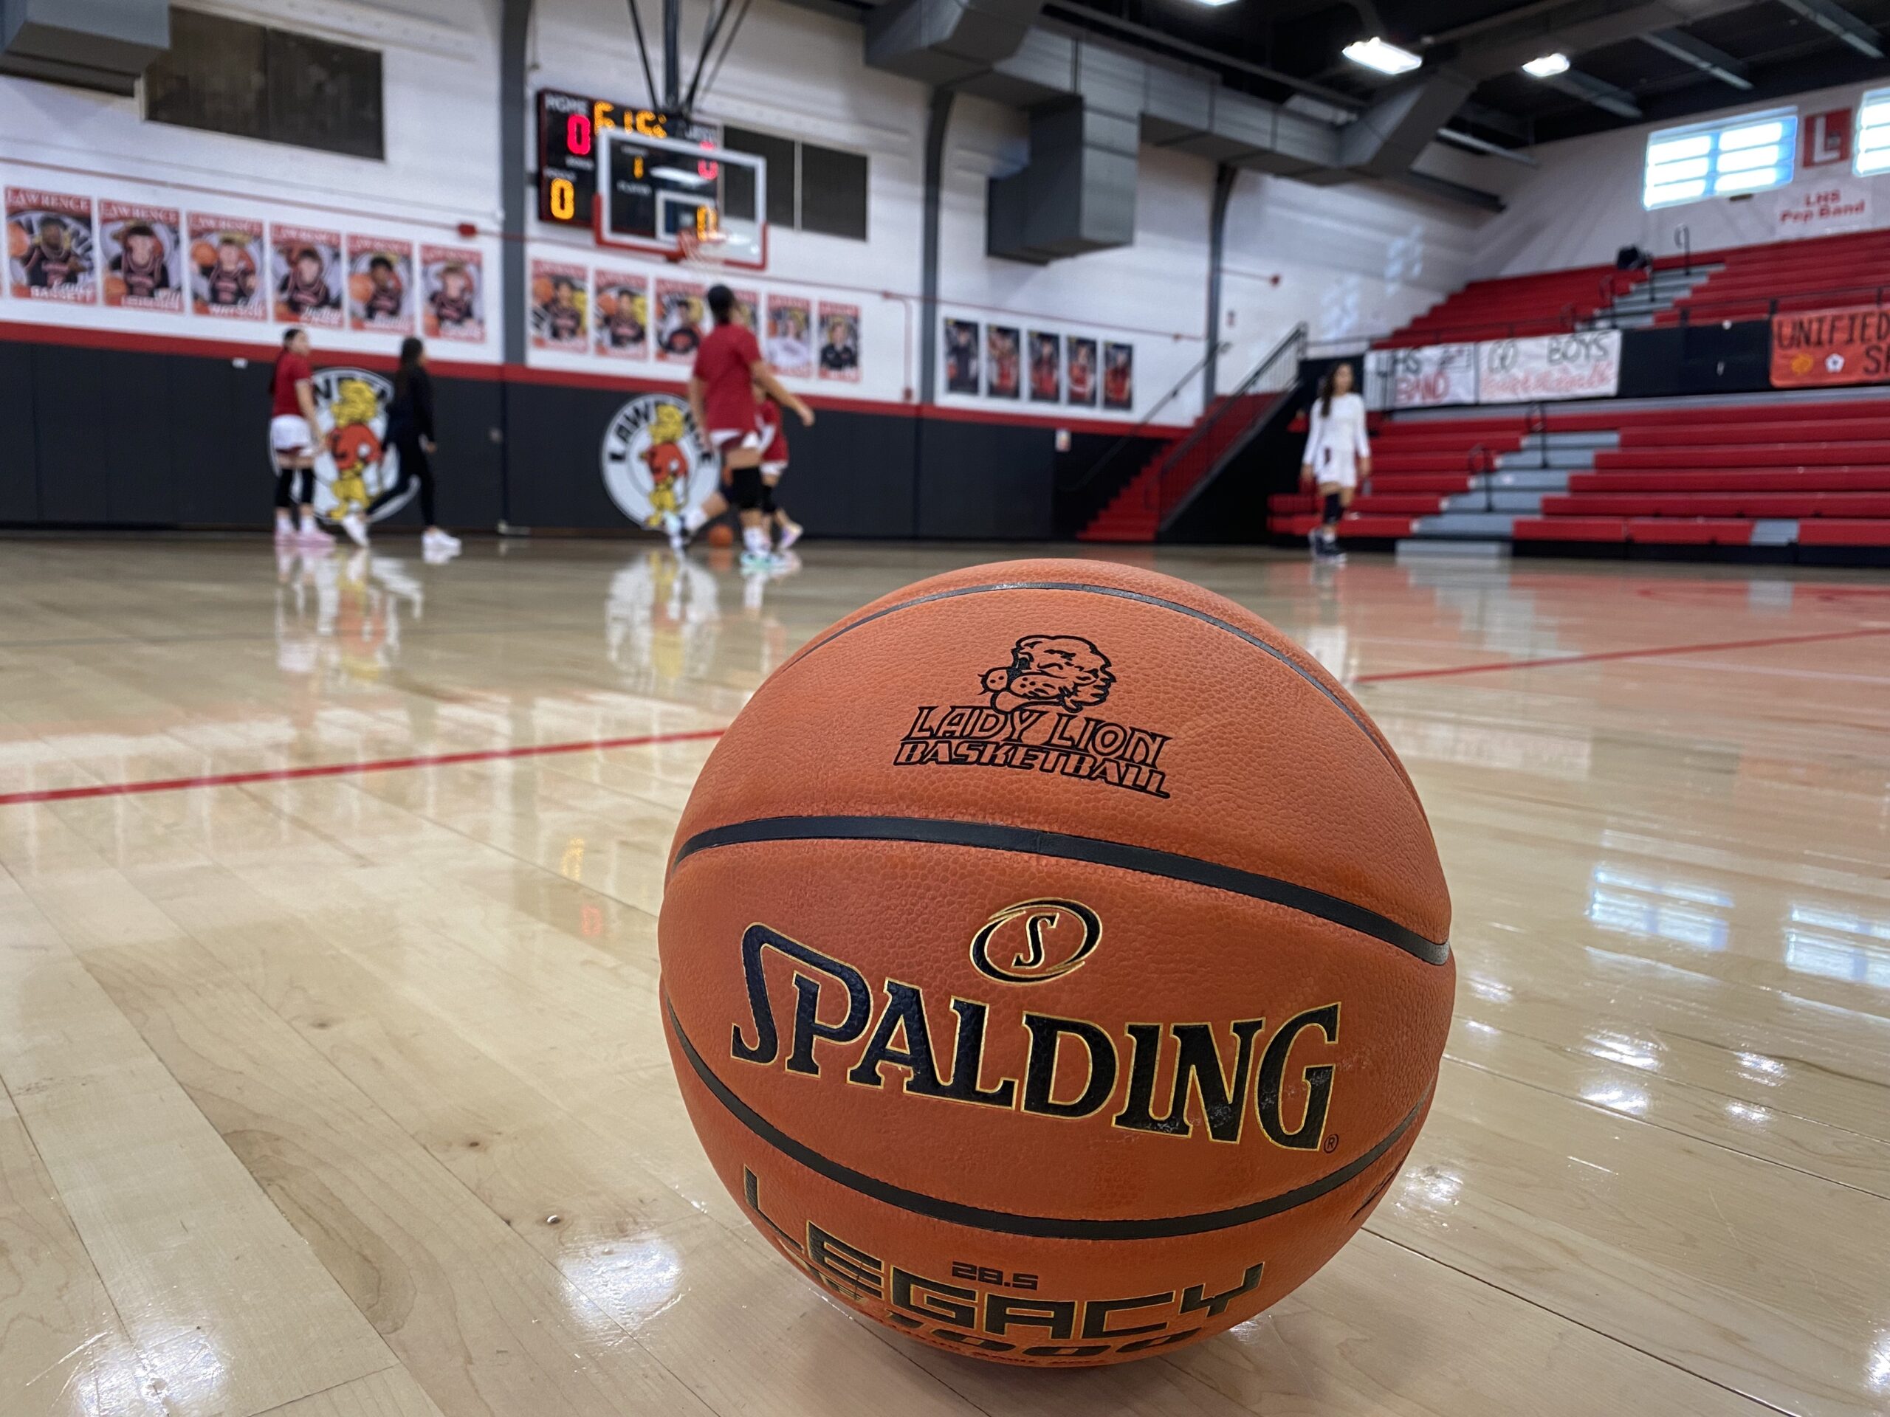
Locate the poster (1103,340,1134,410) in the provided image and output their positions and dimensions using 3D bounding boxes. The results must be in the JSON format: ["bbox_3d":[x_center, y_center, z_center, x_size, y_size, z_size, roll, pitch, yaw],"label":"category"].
[{"bbox_3d":[2.914,-5.576,23.866,0.710,1.105,0.030,-5,9,-38],"label":"poster"}]

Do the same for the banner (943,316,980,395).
[{"bbox_3d":[0.266,-5.383,21.761,0.710,1.102,0.030,-5,9,-38],"label":"banner"}]

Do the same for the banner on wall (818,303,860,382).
[{"bbox_3d":[-1.518,-5.254,20.343,0.710,1.081,0.030,-5,9,-38],"label":"banner on wall"}]

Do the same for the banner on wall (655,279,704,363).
[{"bbox_3d":[-3.599,-5.268,19.418,0.754,1.089,0.025,-5,9,-39],"label":"banner on wall"}]

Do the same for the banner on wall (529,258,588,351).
[{"bbox_3d":[-4.944,-5.172,18.309,0.754,1.089,0.025,-5,9,-39],"label":"banner on wall"}]

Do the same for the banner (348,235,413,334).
[{"bbox_3d":[-6.688,-5.027,16.874,0.754,1.089,0.025,-5,9,-39],"label":"banner"}]

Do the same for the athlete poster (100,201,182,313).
[{"bbox_3d":[-8.411,-4.724,14.868,0.741,1.078,0.030,-5,9,-38],"label":"athlete poster"}]

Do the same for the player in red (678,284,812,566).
[{"bbox_3d":[-1.283,-1.807,9.104,0.600,1.700,0.720,8,10,43],"label":"player in red"}]

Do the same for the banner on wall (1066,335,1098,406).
[{"bbox_3d":[2.364,-5.759,24.326,0.681,1.133,0.025,-5,9,-39],"label":"banner on wall"}]

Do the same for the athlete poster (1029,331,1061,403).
[{"bbox_3d":[1.601,-5.480,22.823,0.710,1.099,0.030,-5,9,-38],"label":"athlete poster"}]

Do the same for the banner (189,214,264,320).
[{"bbox_3d":[-7.980,-4.909,15.812,0.754,1.089,0.025,-5,9,-39],"label":"banner"}]

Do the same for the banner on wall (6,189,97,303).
[{"bbox_3d":[-9.275,-4.790,14.748,0.754,1.089,0.025,-5,9,-39],"label":"banner on wall"}]

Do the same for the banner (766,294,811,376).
[{"bbox_3d":[-2.237,-5.383,20.538,0.754,1.089,0.025,-5,9,-39],"label":"banner"}]

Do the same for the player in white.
[{"bbox_3d":[3.347,-2.090,12.191,0.520,1.680,0.380,0,7,-7],"label":"player in white"}]

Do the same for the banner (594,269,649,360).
[{"bbox_3d":[-4.282,-5.213,18.856,0.754,1.089,0.025,-5,9,-39],"label":"banner"}]

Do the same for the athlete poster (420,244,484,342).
[{"bbox_3d":[-6.025,-5.079,17.420,0.754,1.089,0.025,-5,9,-39],"label":"athlete poster"}]

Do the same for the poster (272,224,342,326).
[{"bbox_3d":[-7.131,-4.830,15.883,0.732,1.068,0.030,-5,9,-38],"label":"poster"}]

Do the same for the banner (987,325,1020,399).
[{"bbox_3d":[0.978,-5.646,23.185,0.681,1.133,0.025,-5,9,-39],"label":"banner"}]

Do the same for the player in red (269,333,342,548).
[{"bbox_3d":[-5.078,-2.138,11.235,0.520,1.650,0.460,-2,8,-26],"label":"player in red"}]

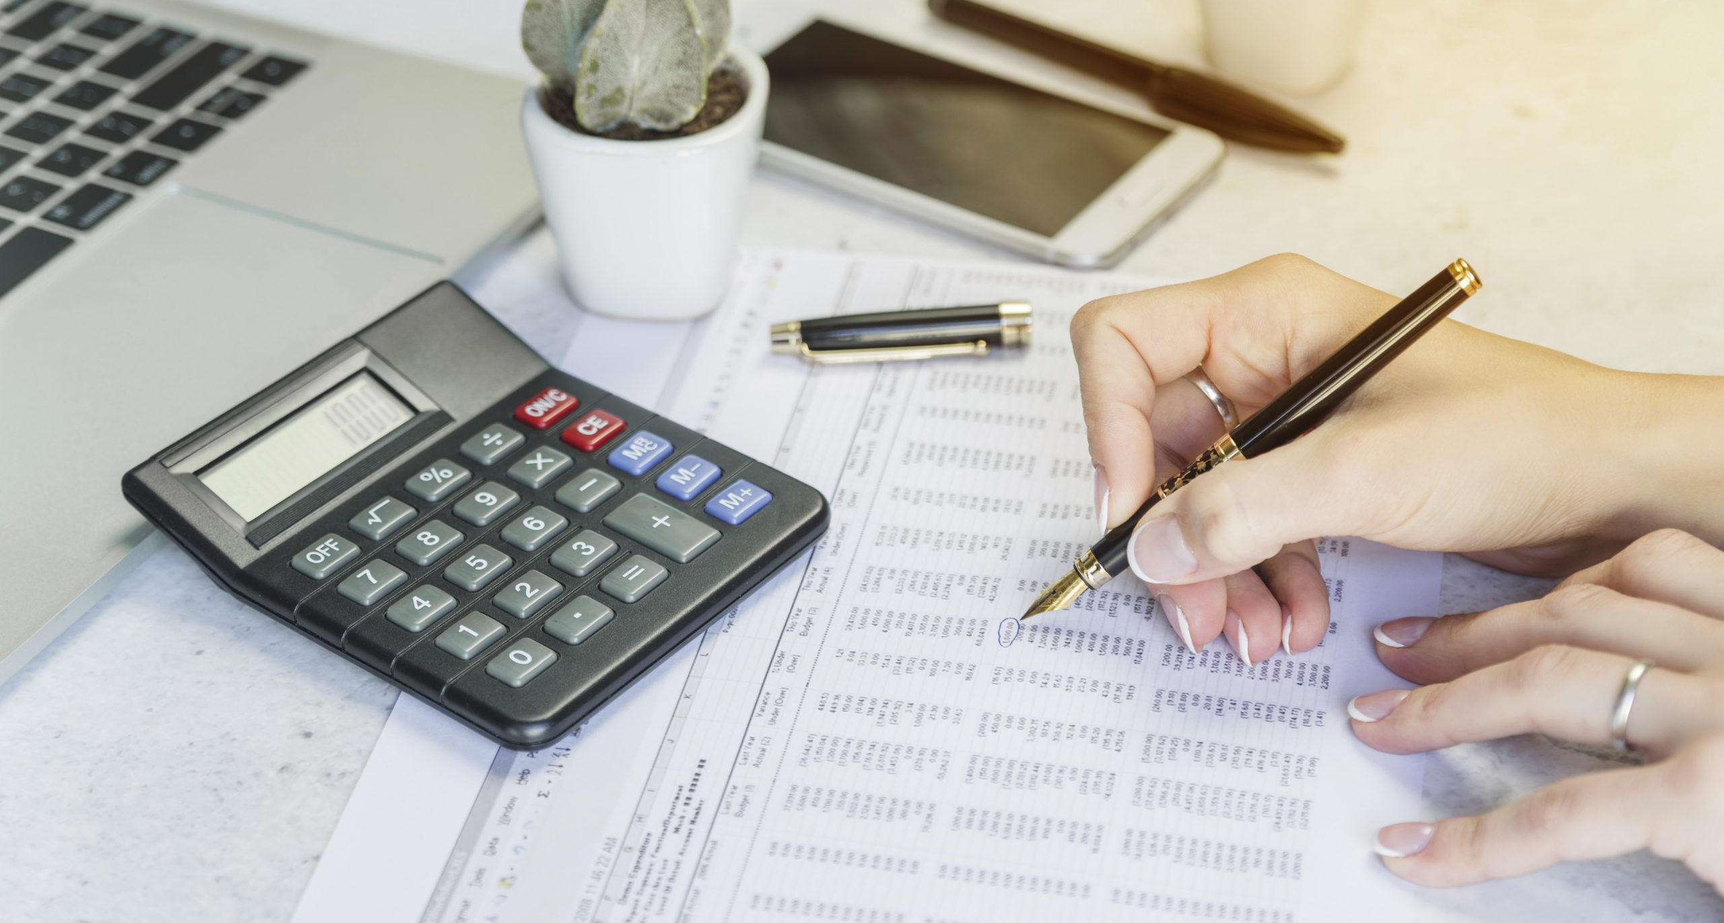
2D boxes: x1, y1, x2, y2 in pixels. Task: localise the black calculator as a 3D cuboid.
[{"bbox_3d":[-0.082,0.012,0.784,0.117,0.029,0.101,23,41,31],"label":"black calculator"}]

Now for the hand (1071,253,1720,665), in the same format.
[{"bbox_3d":[0.114,-0.005,0.763,0.142,0.076,0.076,-5,35,-7],"label":"hand"}]

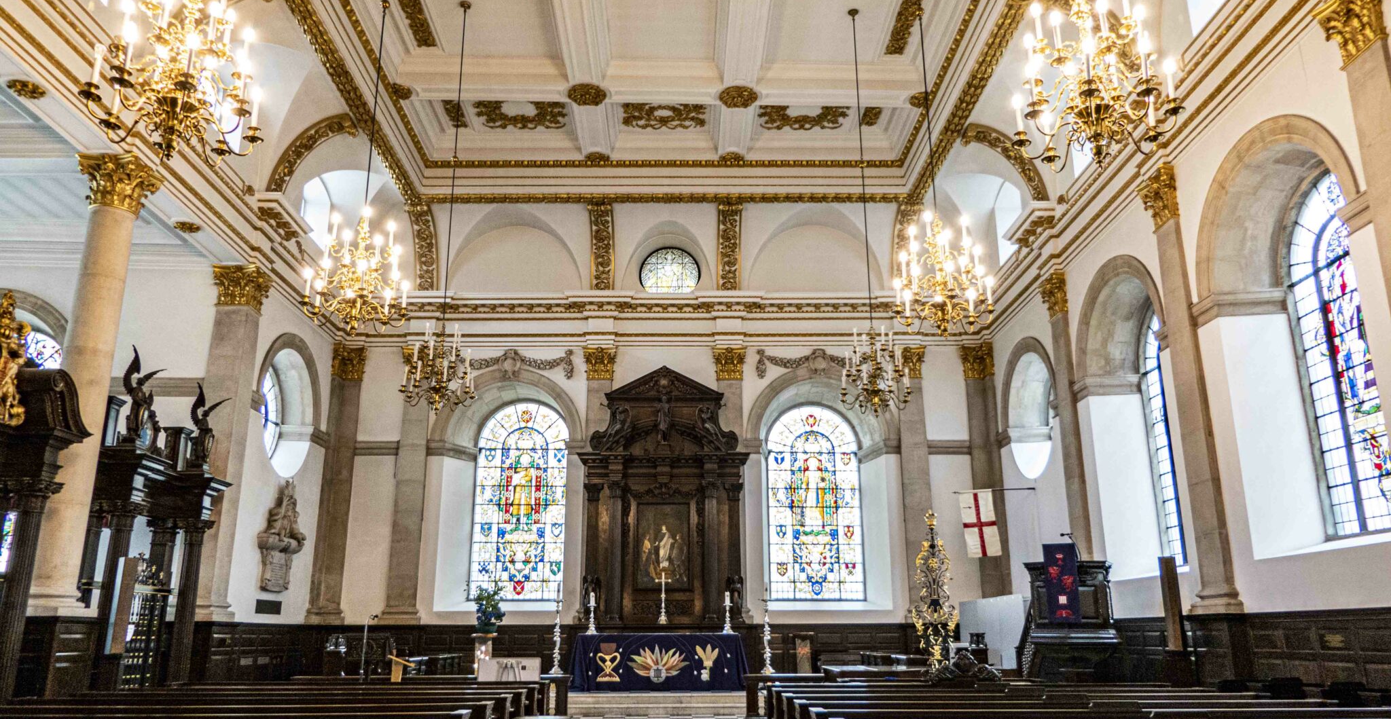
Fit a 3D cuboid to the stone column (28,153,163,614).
[{"bbox_3d":[-8.280,0.242,12.671,0.840,6.286,0.840,0,-16,-1],"label":"stone column"}]

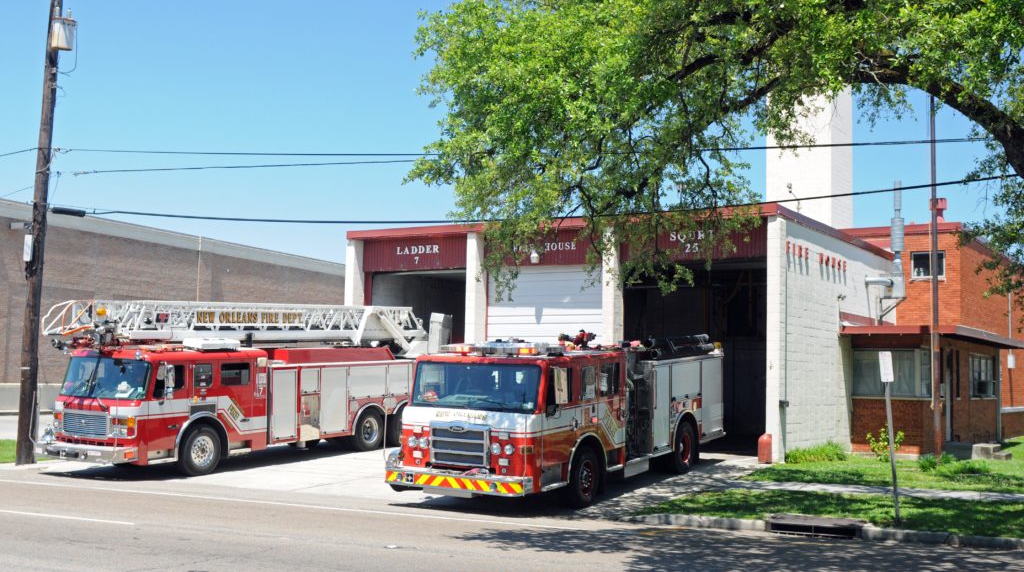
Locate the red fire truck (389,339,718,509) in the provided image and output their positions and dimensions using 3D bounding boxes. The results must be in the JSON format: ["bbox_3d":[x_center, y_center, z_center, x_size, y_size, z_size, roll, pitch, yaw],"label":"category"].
[{"bbox_3d":[1.309,2.313,21.514,2.598,2.850,8.830,0,-1,30],"label":"red fire truck"}]

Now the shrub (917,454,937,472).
[{"bbox_3d":[9.521,4.077,26.100,0.460,0.410,0.460,-2,-5,33],"label":"shrub"}]

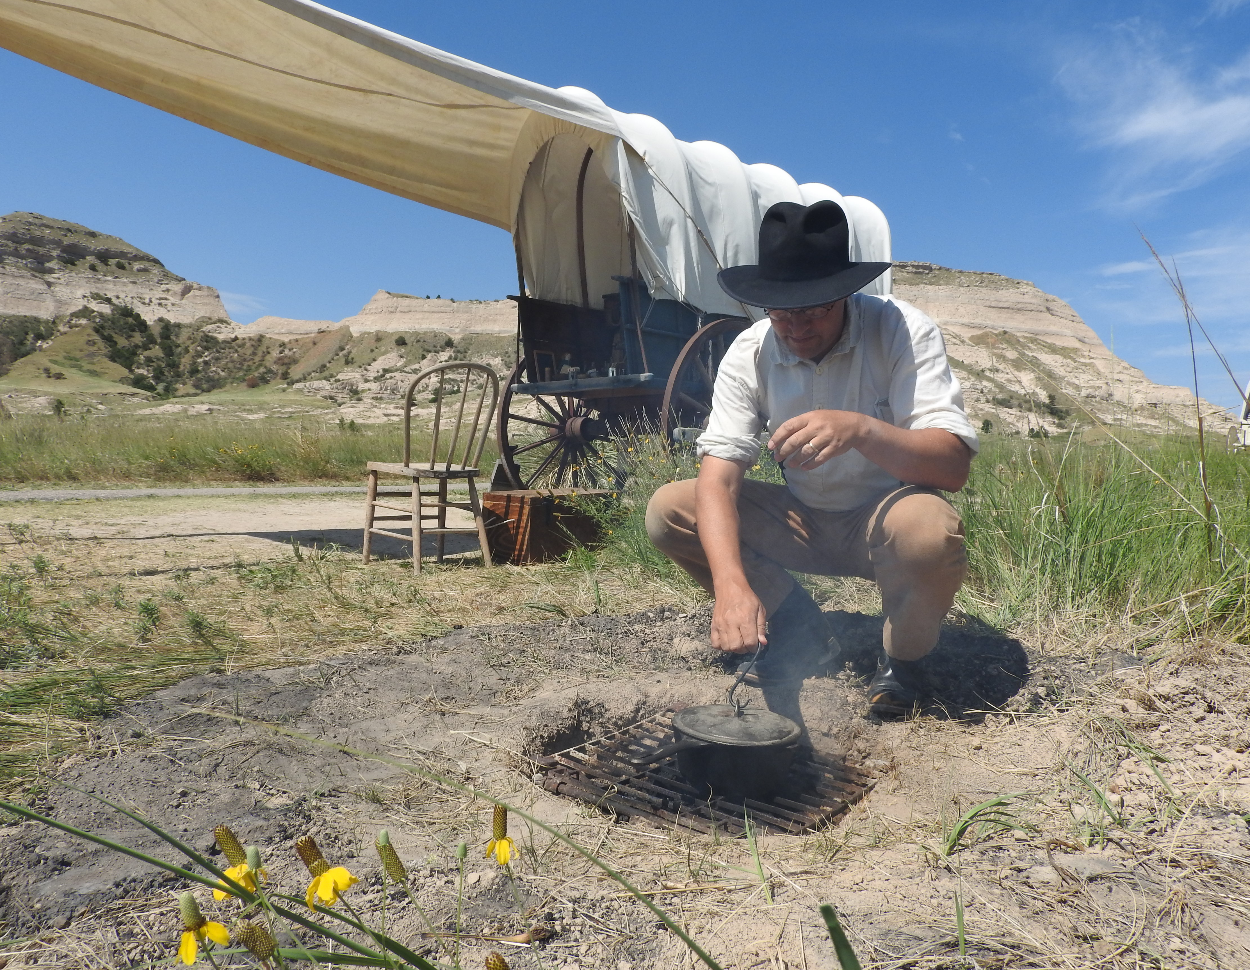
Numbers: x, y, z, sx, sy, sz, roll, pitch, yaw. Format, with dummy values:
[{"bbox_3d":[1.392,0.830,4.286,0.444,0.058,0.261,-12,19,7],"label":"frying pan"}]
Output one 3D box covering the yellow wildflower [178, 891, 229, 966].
[{"bbox_3d":[-0.249,0.261,0.530,0.029,0.041,0.028,-18,6,-25],"label":"yellow wildflower"}]

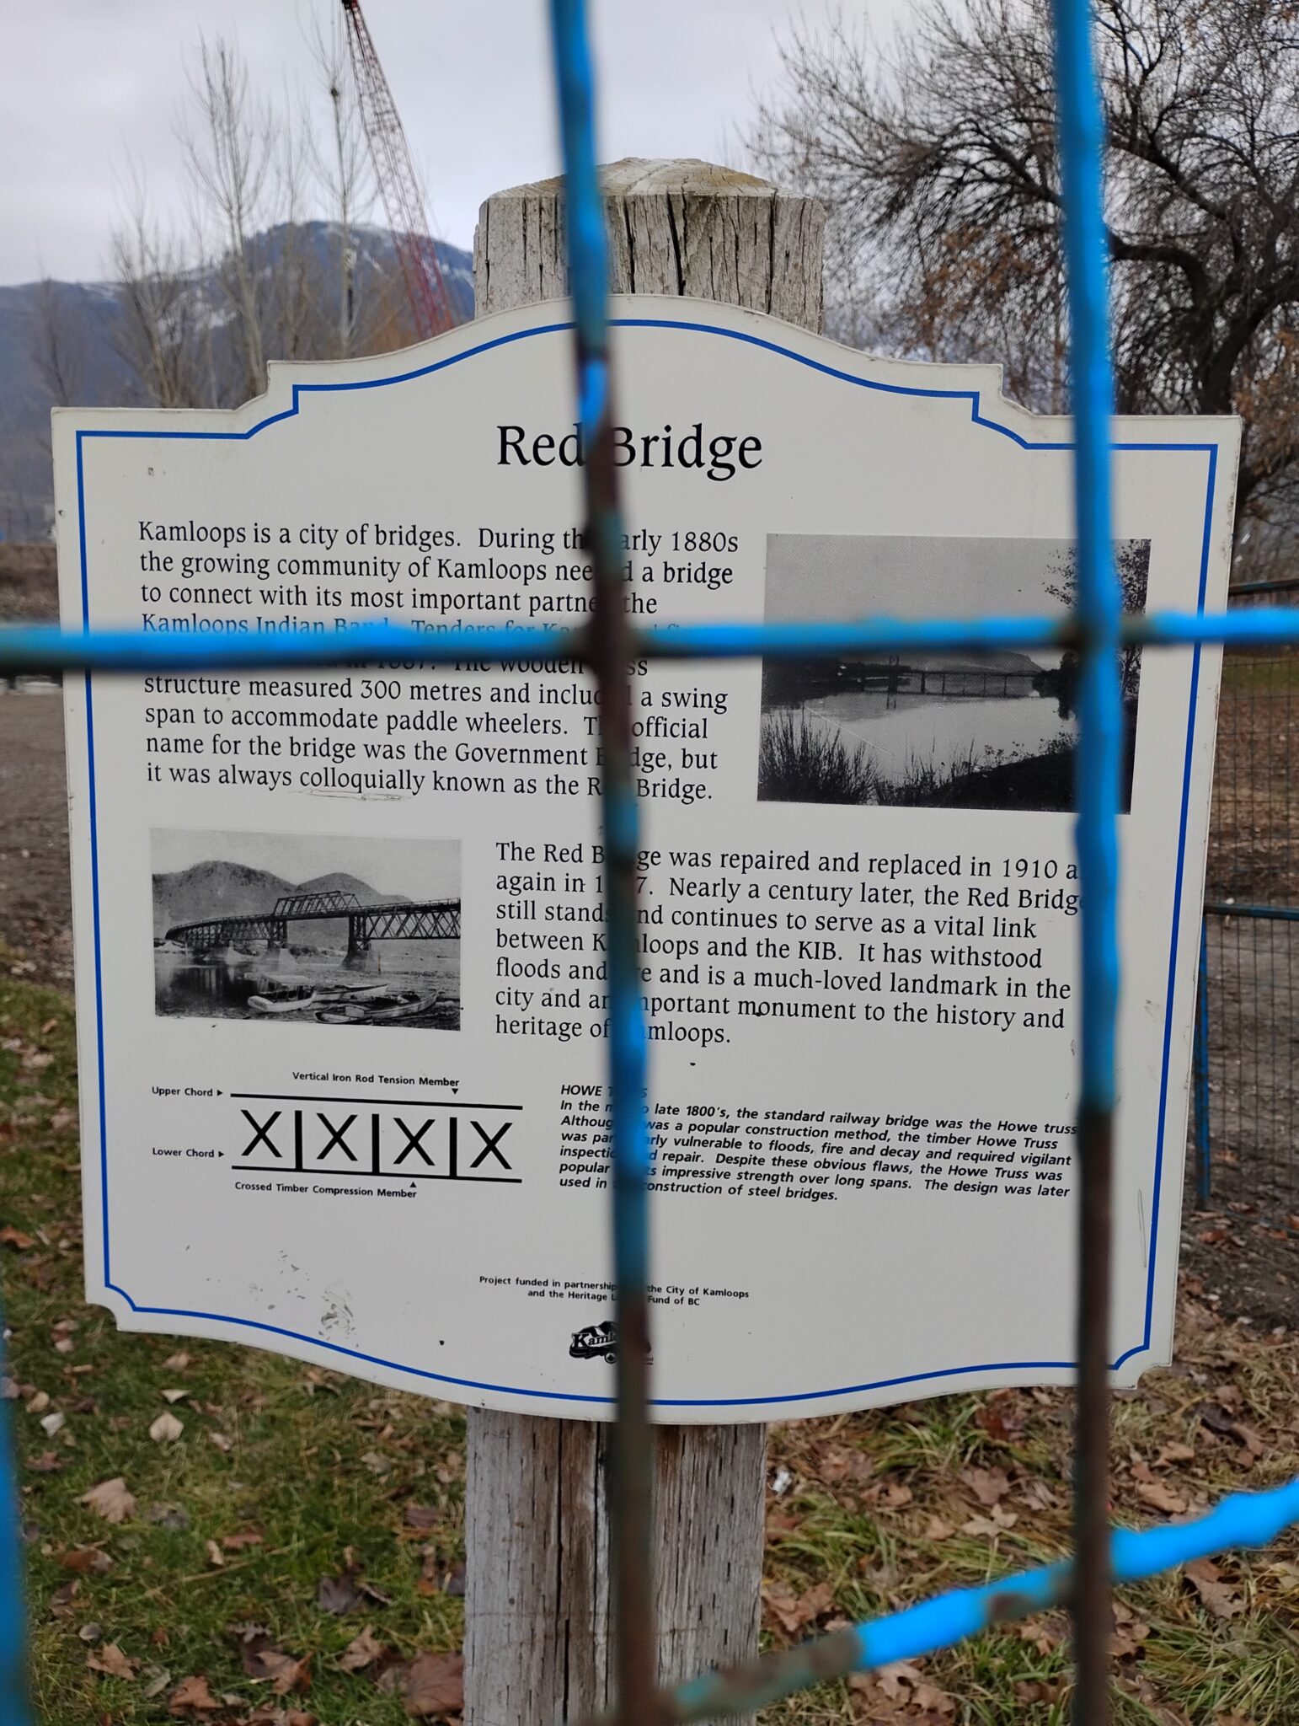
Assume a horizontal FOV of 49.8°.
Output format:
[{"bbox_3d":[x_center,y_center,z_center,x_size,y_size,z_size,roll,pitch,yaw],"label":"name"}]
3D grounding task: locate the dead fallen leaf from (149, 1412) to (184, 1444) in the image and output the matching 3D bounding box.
[{"bbox_3d":[-0.991,1.157,2.868,0.068,0.028,0.060,-4,9,-20],"label":"dead fallen leaf"}]

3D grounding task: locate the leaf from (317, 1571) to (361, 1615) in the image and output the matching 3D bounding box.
[{"bbox_3d":[-0.503,1.182,2.266,0.071,0.030,0.070,-2,9,-13],"label":"leaf"}]

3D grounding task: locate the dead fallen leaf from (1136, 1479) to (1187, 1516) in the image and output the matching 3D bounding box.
[{"bbox_3d":[0.948,1.177,2.591,0.090,0.030,0.055,3,9,21],"label":"dead fallen leaf"}]

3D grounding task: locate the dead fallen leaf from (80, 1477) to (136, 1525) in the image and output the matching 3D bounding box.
[{"bbox_3d":[-0.974,1.144,2.510,0.093,0.025,0.100,-3,9,-22],"label":"dead fallen leaf"}]

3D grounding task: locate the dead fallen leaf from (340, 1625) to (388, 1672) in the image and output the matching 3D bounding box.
[{"bbox_3d":[-0.454,1.244,2.213,0.077,0.028,0.065,-2,8,-13],"label":"dead fallen leaf"}]

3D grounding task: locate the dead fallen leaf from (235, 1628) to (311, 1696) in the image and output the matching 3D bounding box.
[{"bbox_3d":[-0.591,1.246,2.187,0.113,0.035,0.088,-3,8,-17],"label":"dead fallen leaf"}]

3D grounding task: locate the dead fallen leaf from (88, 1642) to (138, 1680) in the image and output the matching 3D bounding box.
[{"bbox_3d":[-0.843,1.253,2.196,0.077,0.023,0.055,-4,9,-23],"label":"dead fallen leaf"}]

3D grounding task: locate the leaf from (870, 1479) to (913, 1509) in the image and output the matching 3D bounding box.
[{"bbox_3d":[0.440,1.147,2.541,0.079,0.025,0.062,2,9,11],"label":"leaf"}]

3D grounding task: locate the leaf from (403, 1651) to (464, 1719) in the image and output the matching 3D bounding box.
[{"bbox_3d":[-0.306,1.213,2.066,0.120,0.030,0.105,-1,9,-9],"label":"leaf"}]

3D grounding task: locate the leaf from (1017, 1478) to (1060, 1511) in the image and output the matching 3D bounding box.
[{"bbox_3d":[0.708,1.149,2.544,0.076,0.022,0.062,3,9,17],"label":"leaf"}]

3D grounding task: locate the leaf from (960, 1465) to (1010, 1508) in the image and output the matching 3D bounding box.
[{"bbox_3d":[0.618,1.142,2.565,0.092,0.028,0.085,3,9,15],"label":"leaf"}]

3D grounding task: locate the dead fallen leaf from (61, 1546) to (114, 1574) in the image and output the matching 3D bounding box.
[{"bbox_3d":[-0.984,1.219,2.442,0.086,0.025,0.047,-4,9,-24],"label":"dead fallen leaf"}]

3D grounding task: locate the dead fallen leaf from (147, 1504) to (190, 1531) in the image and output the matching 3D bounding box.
[{"bbox_3d":[-0.883,1.200,2.565,0.079,0.025,0.050,-4,9,-20],"label":"dead fallen leaf"}]

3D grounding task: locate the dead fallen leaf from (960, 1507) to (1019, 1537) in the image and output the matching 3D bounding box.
[{"bbox_3d":[0.600,1.162,2.464,0.099,0.020,0.062,3,9,15],"label":"dead fallen leaf"}]

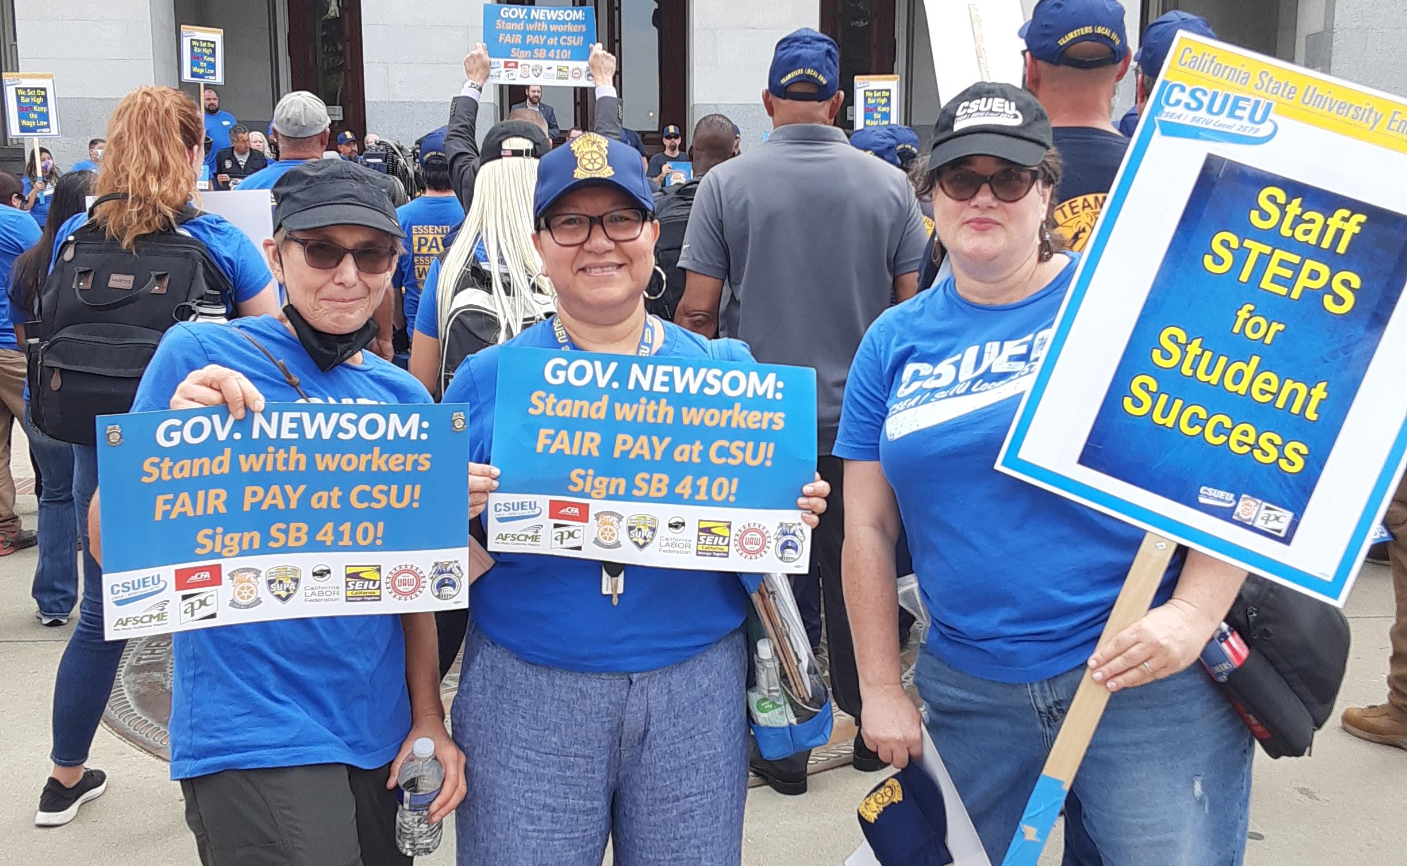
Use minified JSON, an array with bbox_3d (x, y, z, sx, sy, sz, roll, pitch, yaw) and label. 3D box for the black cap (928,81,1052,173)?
[{"bbox_3d":[0.400,-0.426,2.023,0.172,0.140,0.260,3,18,16],"label":"black cap"}]

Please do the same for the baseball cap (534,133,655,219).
[{"bbox_3d":[-0.143,-0.334,1.936,0.165,0.130,0.255,-1,7,-3],"label":"baseball cap"}]

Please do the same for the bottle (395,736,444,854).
[{"bbox_3d":[-0.375,0.485,1.940,0.065,0.195,0.065,3,29,-12],"label":"bottle"}]

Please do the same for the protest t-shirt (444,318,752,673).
[{"bbox_3d":[-0.147,0.069,2.114,0.460,0.500,0.310,-2,9,-11],"label":"protest t-shirt"}]

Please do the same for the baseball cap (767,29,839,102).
[{"bbox_3d":[0.250,-0.892,3.592,0.175,0.165,0.265,0,10,2],"label":"baseball cap"}]

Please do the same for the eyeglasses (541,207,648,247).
[{"bbox_3d":[-0.150,-0.280,2.006,0.142,0.048,0.140,-5,10,-6],"label":"eyeglasses"}]

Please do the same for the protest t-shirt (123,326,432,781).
[{"bbox_3d":[-0.553,0.151,1.950,0.390,0.600,0.260,-4,10,-21],"label":"protest t-shirt"}]

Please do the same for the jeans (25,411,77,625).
[{"bbox_3d":[-2.190,0.177,5.150,0.370,0.880,0.280,-1,10,-5],"label":"jeans"}]

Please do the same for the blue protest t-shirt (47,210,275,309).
[{"bbox_3d":[-1.235,-0.188,3.374,0.490,0.630,0.280,-1,9,-4],"label":"blue protest t-shirt"}]

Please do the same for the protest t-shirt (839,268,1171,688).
[{"bbox_3d":[0.455,0.040,2.156,0.510,0.600,0.340,3,10,15],"label":"protest t-shirt"}]

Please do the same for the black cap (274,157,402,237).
[{"bbox_3d":[-0.470,-0.295,1.861,0.163,0.120,0.235,-3,10,-18],"label":"black cap"}]

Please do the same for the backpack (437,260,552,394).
[{"bbox_3d":[-0.437,-0.169,3.376,0.320,0.450,0.200,0,9,-4],"label":"backpack"}]

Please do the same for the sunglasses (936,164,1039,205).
[{"bbox_3d":[0.393,-0.351,2.059,0.146,0.052,0.140,2,10,11],"label":"sunglasses"}]

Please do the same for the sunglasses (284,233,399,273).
[{"bbox_3d":[-0.484,-0.243,1.944,0.138,0.045,0.145,4,7,-28],"label":"sunglasses"}]

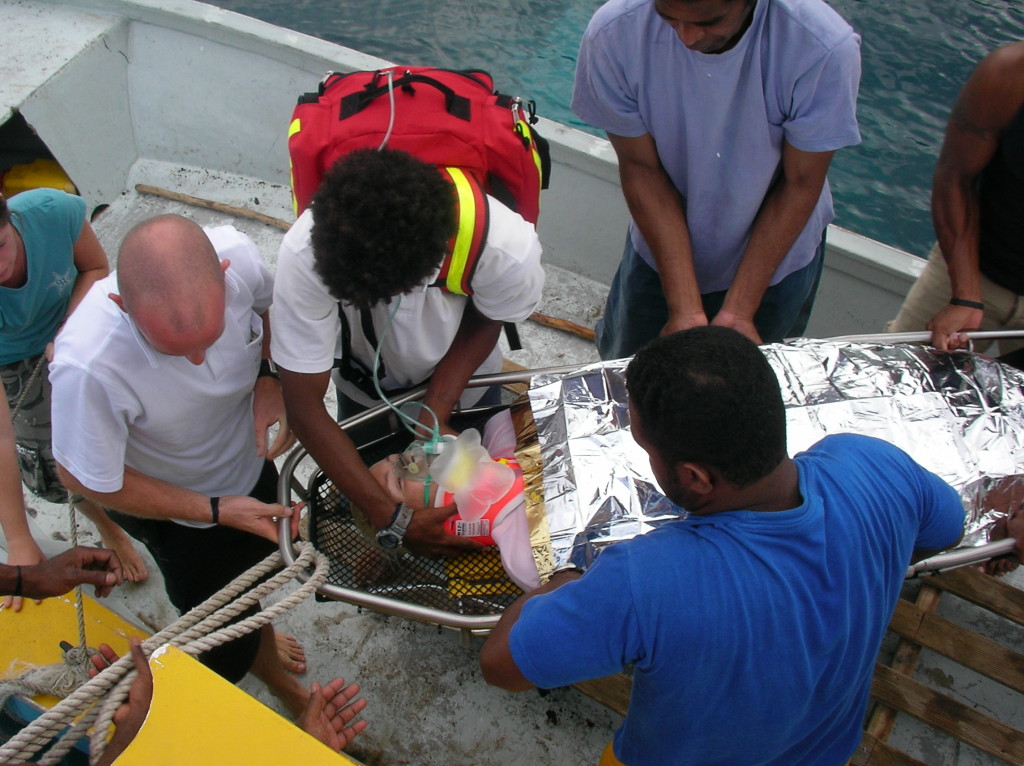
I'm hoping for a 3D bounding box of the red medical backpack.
[{"bbox_3d":[-0.171,-0.411,2.247,0.490,0.490,0.240,0,72,-1],"label":"red medical backpack"}]

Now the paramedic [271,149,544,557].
[{"bbox_3d":[-0.178,0.113,2.462,0.510,1.570,0.740,0,43,-1],"label":"paramedic"}]

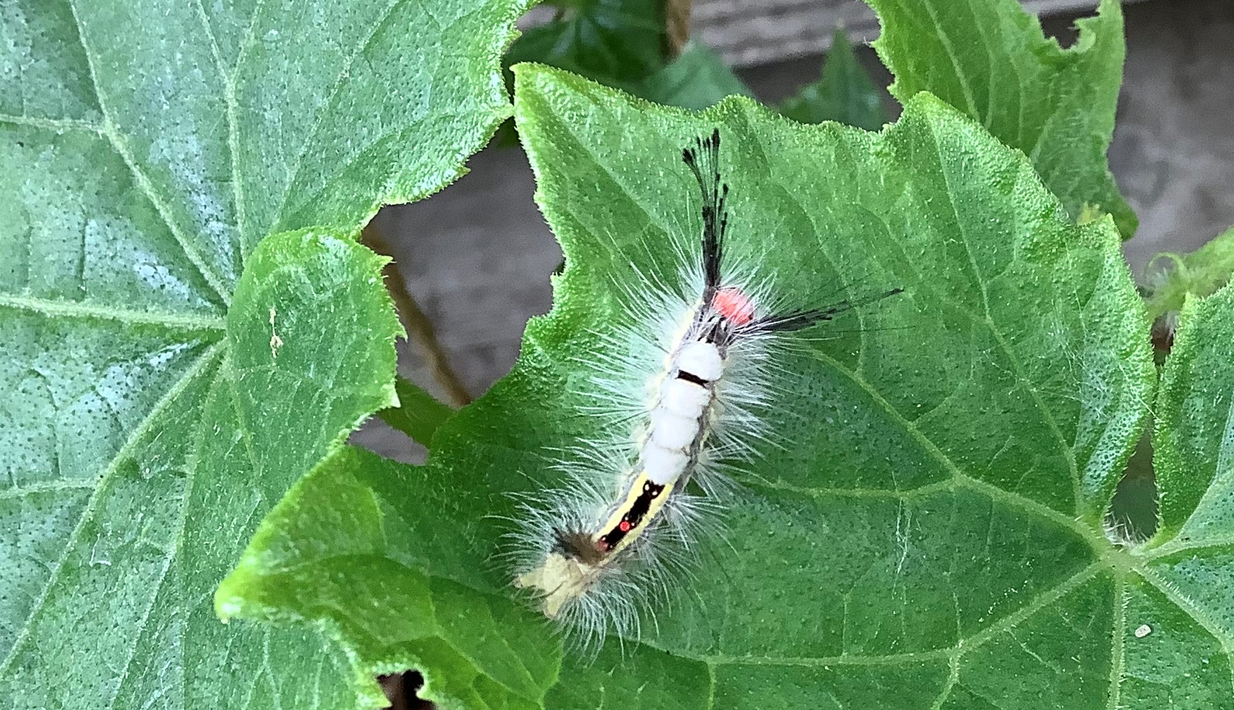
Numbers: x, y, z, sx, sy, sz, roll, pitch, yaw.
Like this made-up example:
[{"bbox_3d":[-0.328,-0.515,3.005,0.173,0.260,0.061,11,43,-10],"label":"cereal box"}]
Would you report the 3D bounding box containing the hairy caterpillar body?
[{"bbox_3d":[0.006,0.004,0.101,0.025,0.014,0.047,29,81,6],"label":"hairy caterpillar body"}]

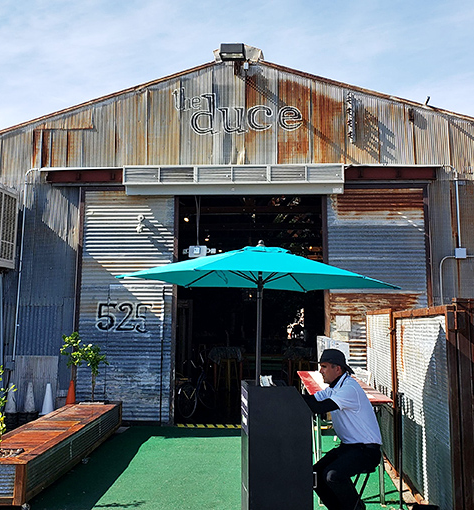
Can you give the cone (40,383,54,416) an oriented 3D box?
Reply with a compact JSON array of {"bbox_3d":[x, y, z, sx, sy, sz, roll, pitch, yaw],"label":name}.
[{"bbox_3d":[-2.951,2.258,7.954,0.270,0.470,0.270,0,-8,2],"label":"cone"}]

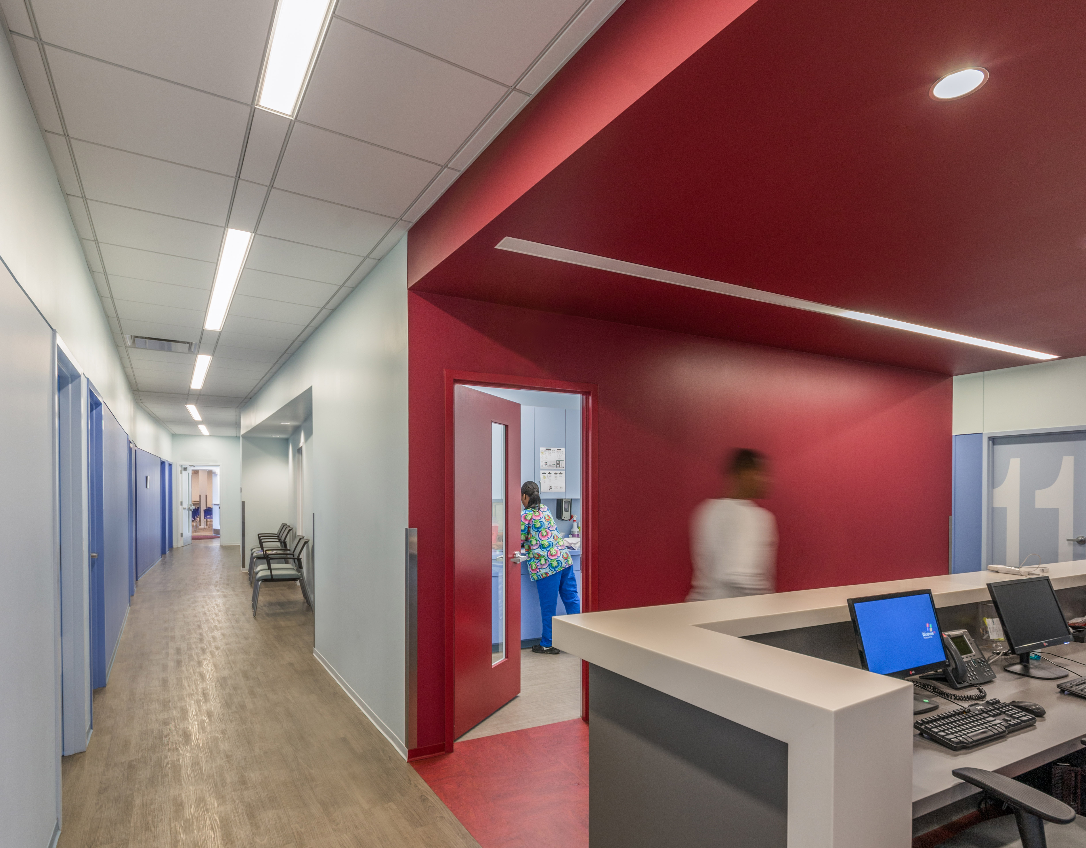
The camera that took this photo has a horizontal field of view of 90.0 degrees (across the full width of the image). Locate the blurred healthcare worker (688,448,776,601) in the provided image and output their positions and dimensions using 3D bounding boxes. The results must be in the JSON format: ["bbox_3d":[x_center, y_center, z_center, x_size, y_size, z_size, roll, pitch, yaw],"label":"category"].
[{"bbox_3d":[1.023,1.023,2.864,0.330,1.770,0.490,6,-9,-40],"label":"blurred healthcare worker"}]

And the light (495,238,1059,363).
[{"bbox_3d":[2.156,-0.722,3.644,5.200,0.060,0.120,3,-7,-26],"label":"light"}]

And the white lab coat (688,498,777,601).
[{"bbox_3d":[1.023,0.788,2.875,0.320,0.780,0.490,6,-9,-40],"label":"white lab coat"}]

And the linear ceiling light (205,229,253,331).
[{"bbox_3d":[-2.417,-1.014,4.109,0.145,0.060,2.410,4,-8,-34],"label":"linear ceiling light"}]

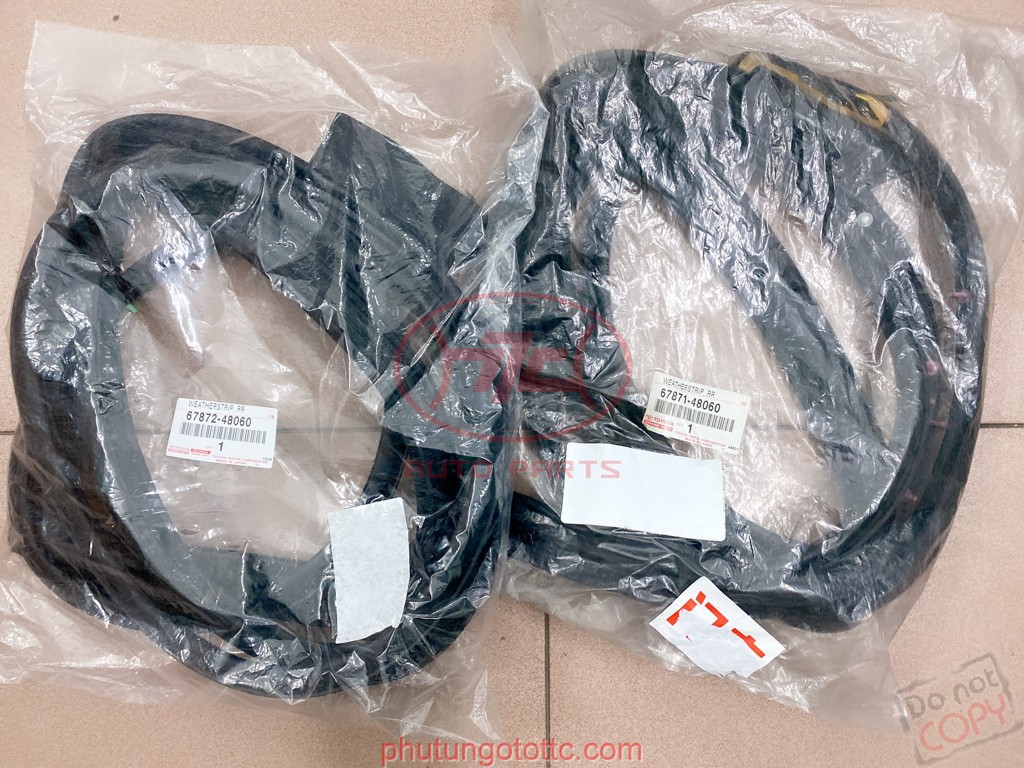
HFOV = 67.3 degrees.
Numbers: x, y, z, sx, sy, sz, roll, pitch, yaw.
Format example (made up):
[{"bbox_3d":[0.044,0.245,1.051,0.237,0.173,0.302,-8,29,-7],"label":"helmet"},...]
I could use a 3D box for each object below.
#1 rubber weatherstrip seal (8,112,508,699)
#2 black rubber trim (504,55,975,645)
[{"bbox_3d":[-0.206,0.007,0.624,0.406,0.060,0.477,0,83,0],"label":"rubber weatherstrip seal"},{"bbox_3d":[0.190,-0.050,0.631,0.394,0.060,0.467,9,83,1],"label":"black rubber trim"}]

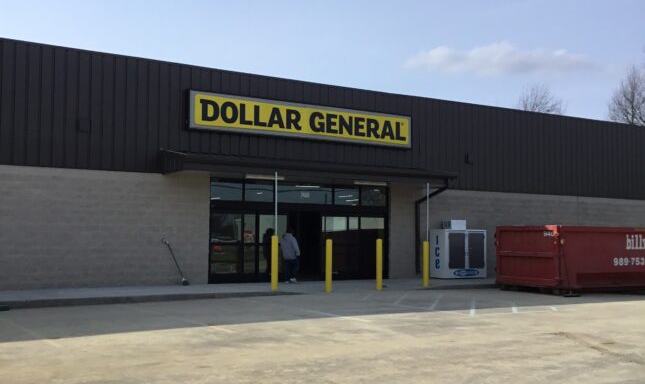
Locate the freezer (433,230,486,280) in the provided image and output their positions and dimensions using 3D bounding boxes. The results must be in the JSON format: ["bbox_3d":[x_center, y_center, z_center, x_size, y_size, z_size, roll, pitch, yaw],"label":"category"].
[{"bbox_3d":[4.591,2.086,26.041,1.890,1.640,0.780,3,-4,-33],"label":"freezer"}]

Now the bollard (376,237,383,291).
[{"bbox_3d":[1.606,2.043,21.747,0.173,1.430,0.173,1,-3,0],"label":"bollard"}]

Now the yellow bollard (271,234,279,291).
[{"bbox_3d":[-1.228,1.833,19.922,0.173,1.400,0.173,1,-3,0],"label":"yellow bollard"}]

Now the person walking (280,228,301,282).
[{"bbox_3d":[-0.916,1.844,22.688,0.560,1.670,0.420,1,-3,-14],"label":"person walking"}]

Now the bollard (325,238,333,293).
[{"bbox_3d":[0.177,2.002,20.823,0.173,1.440,0.173,3,-4,-33],"label":"bollard"}]

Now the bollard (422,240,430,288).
[{"bbox_3d":[3.048,2.126,22.677,0.173,1.340,0.173,3,-4,-33],"label":"bollard"}]

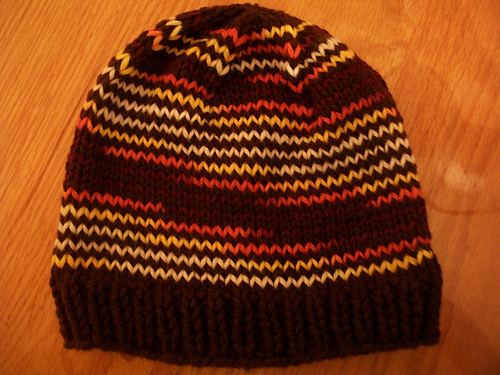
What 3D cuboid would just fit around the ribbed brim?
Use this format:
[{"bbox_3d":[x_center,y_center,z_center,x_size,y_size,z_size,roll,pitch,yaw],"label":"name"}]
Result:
[{"bbox_3d":[-0.002,0.066,0.249,0.215,0.028,0.056,0,72,0],"label":"ribbed brim"}]

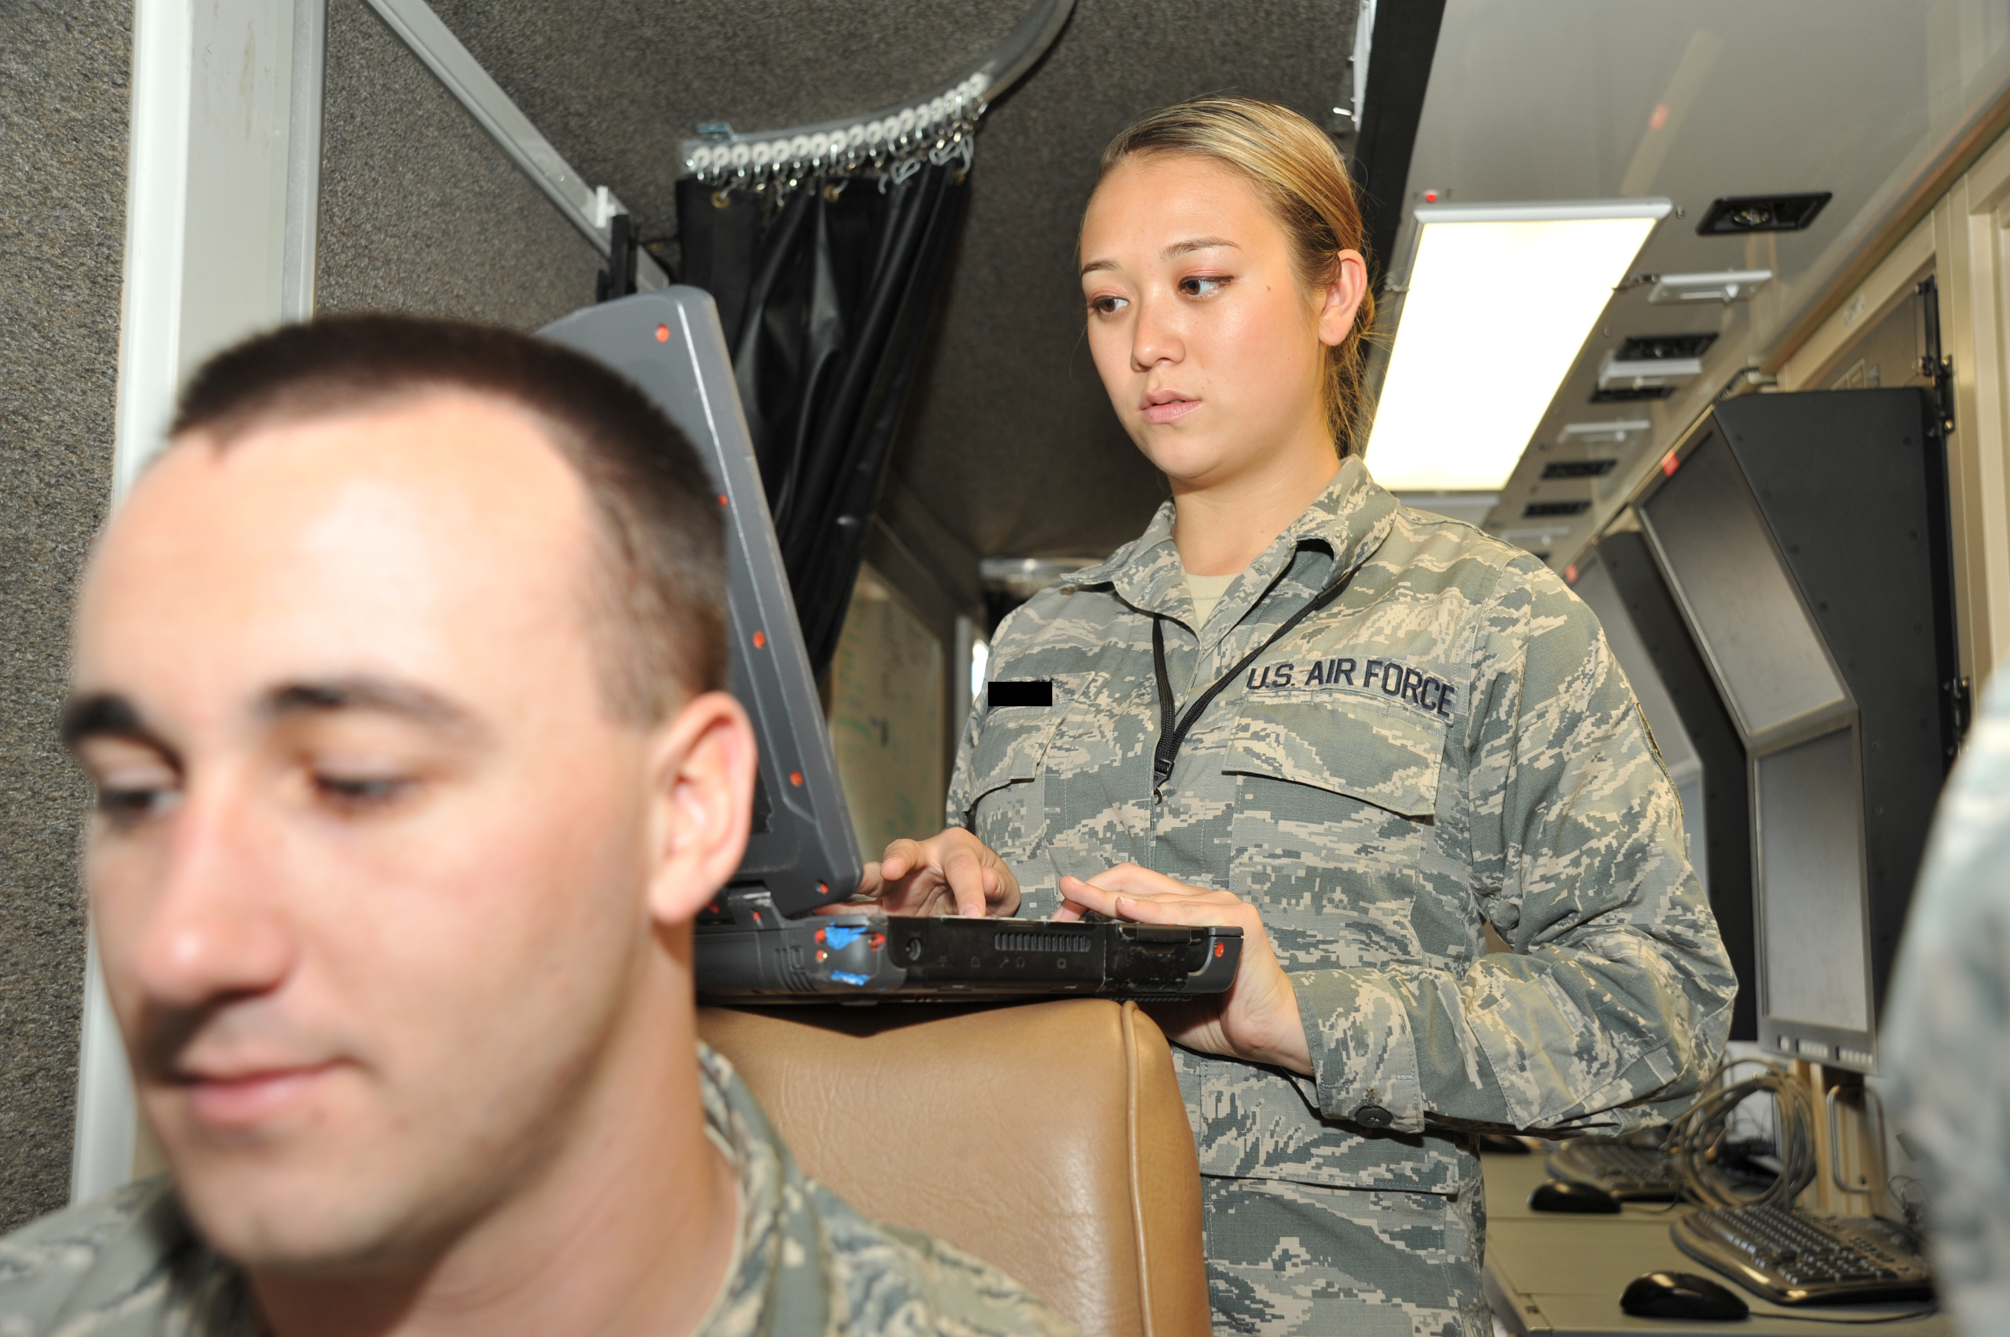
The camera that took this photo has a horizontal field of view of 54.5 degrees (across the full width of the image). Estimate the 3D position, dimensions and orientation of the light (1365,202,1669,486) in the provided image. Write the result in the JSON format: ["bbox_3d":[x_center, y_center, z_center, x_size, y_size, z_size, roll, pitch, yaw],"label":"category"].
[{"bbox_3d":[0.628,-0.396,2.621,0.250,0.035,1.310,-1,-7,7],"label":"light"}]

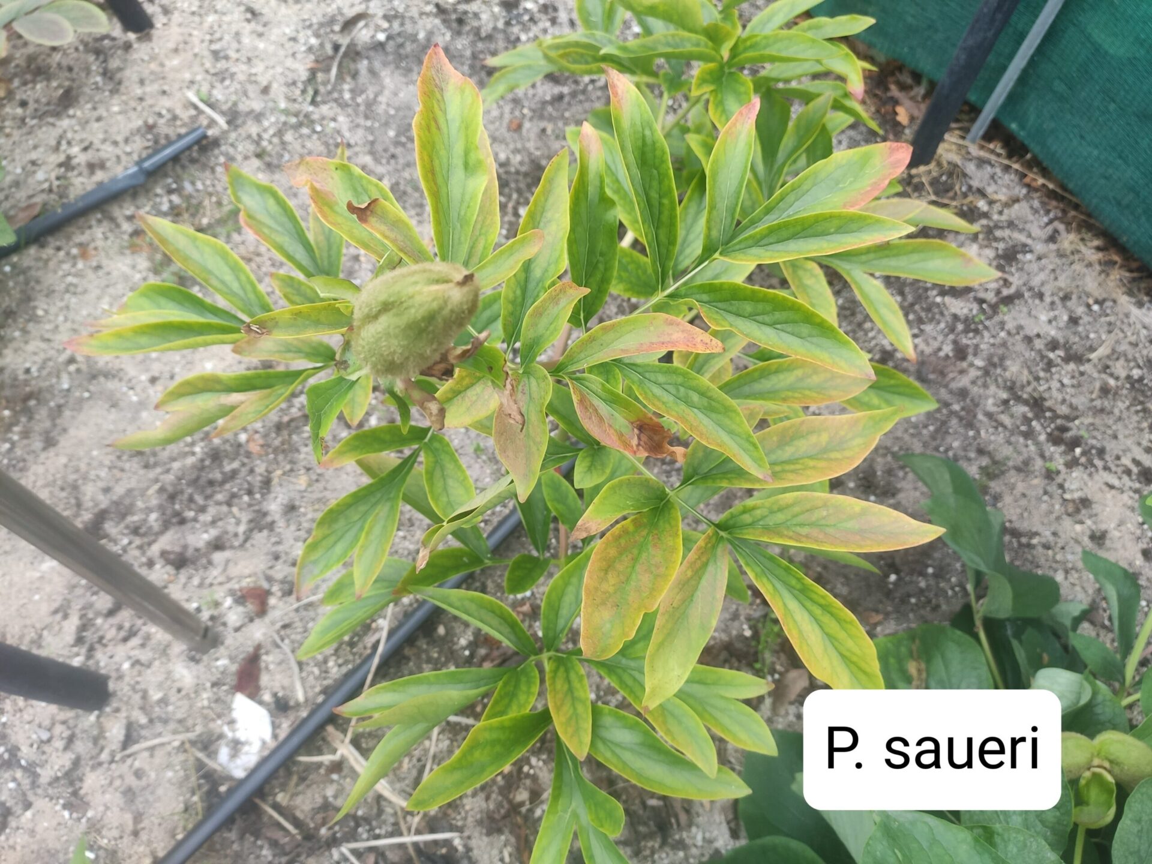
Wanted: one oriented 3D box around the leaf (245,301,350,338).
[{"bbox_3d":[-0.114,-0.046,0.357,0.048,0.009,0.017,-4,77,7],"label":"leaf"}]

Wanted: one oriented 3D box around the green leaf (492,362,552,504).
[{"bbox_3d":[-0.024,0.000,0.415,0.027,0.016,0.066,3,81,-1],"label":"green leaf"}]

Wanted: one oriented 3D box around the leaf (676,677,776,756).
[{"bbox_3d":[0.102,0.194,0.590,0.082,0.010,0.025,34,67,6],"label":"leaf"}]

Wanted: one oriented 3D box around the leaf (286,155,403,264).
[{"bbox_3d":[-0.110,-0.108,0.420,0.029,0.018,0.081,-44,76,-8],"label":"leaf"}]

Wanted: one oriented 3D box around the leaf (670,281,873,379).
[{"bbox_3d":[0.110,-0.059,0.480,0.120,0.016,0.036,23,64,2],"label":"leaf"}]

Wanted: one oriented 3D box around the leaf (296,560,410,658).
[{"bbox_3d":[-0.150,0.124,0.590,0.100,0.018,0.044,-34,73,12],"label":"leaf"}]

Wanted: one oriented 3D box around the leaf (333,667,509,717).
[{"bbox_3d":[-0.105,0.179,0.597,0.126,0.013,0.025,-14,61,8],"label":"leaf"}]

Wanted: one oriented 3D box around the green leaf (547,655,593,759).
[{"bbox_3d":[-0.003,0.175,0.550,0.028,0.012,0.069,-18,90,-8],"label":"green leaf"}]

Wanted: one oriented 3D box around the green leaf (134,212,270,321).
[{"bbox_3d":[-0.214,-0.098,0.501,0.111,0.014,0.027,35,67,14],"label":"green leaf"}]

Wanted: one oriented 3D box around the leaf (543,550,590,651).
[{"bbox_3d":[-0.006,0.102,0.532,0.032,0.016,0.072,22,94,8],"label":"leaf"}]

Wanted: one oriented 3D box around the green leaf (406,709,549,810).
[{"bbox_3d":[-0.063,0.212,0.560,0.115,0.018,0.034,-35,67,6],"label":"green leaf"}]

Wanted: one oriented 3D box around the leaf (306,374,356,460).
[{"bbox_3d":[-0.109,-0.006,0.385,0.022,0.013,0.045,29,110,2],"label":"leaf"}]

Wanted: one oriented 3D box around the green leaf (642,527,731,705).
[{"bbox_3d":[0.060,0.099,0.463,0.032,0.016,0.100,23,87,11],"label":"green leaf"}]

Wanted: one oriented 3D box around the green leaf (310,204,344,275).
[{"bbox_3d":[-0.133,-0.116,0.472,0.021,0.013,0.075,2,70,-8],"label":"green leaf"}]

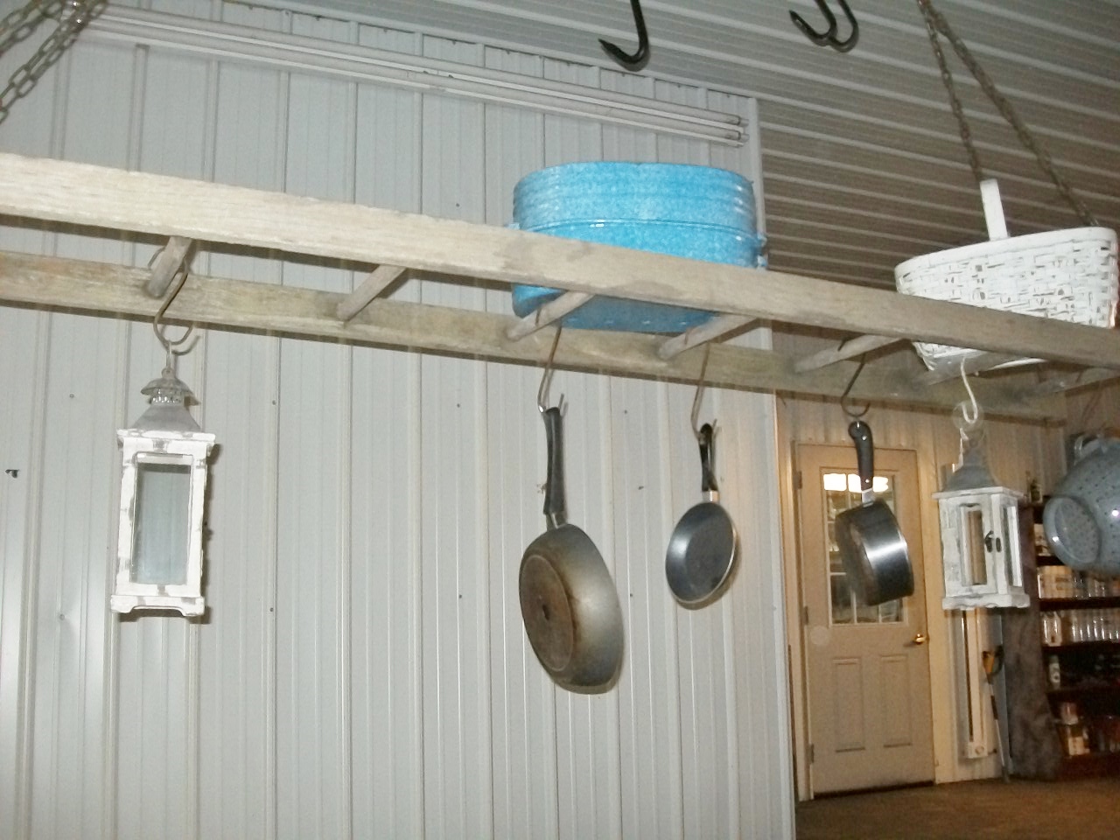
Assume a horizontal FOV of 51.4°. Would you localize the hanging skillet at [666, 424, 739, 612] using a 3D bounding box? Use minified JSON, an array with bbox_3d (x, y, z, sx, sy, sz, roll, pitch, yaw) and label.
[{"bbox_3d":[0.258,0.165,2.051,0.070,0.319,0.179,22,-20,-30],"label":"hanging skillet"}]

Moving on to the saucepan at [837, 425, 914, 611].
[{"bbox_3d":[0.558,0.168,2.108,0.109,0.329,0.187,-16,-7,-12],"label":"saucepan"}]

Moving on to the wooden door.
[{"bbox_3d":[1.857,1.172,6.990,0.900,2.030,0.060,3,-10,-24],"label":"wooden door"}]

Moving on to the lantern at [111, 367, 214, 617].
[{"bbox_3d":[-0.532,0.094,1.560,0.120,0.333,0.120,2,-10,-19],"label":"lantern"}]

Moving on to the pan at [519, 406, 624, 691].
[{"bbox_3d":[-0.003,0.205,1.862,0.093,0.450,0.262,-8,-5,-27],"label":"pan"}]

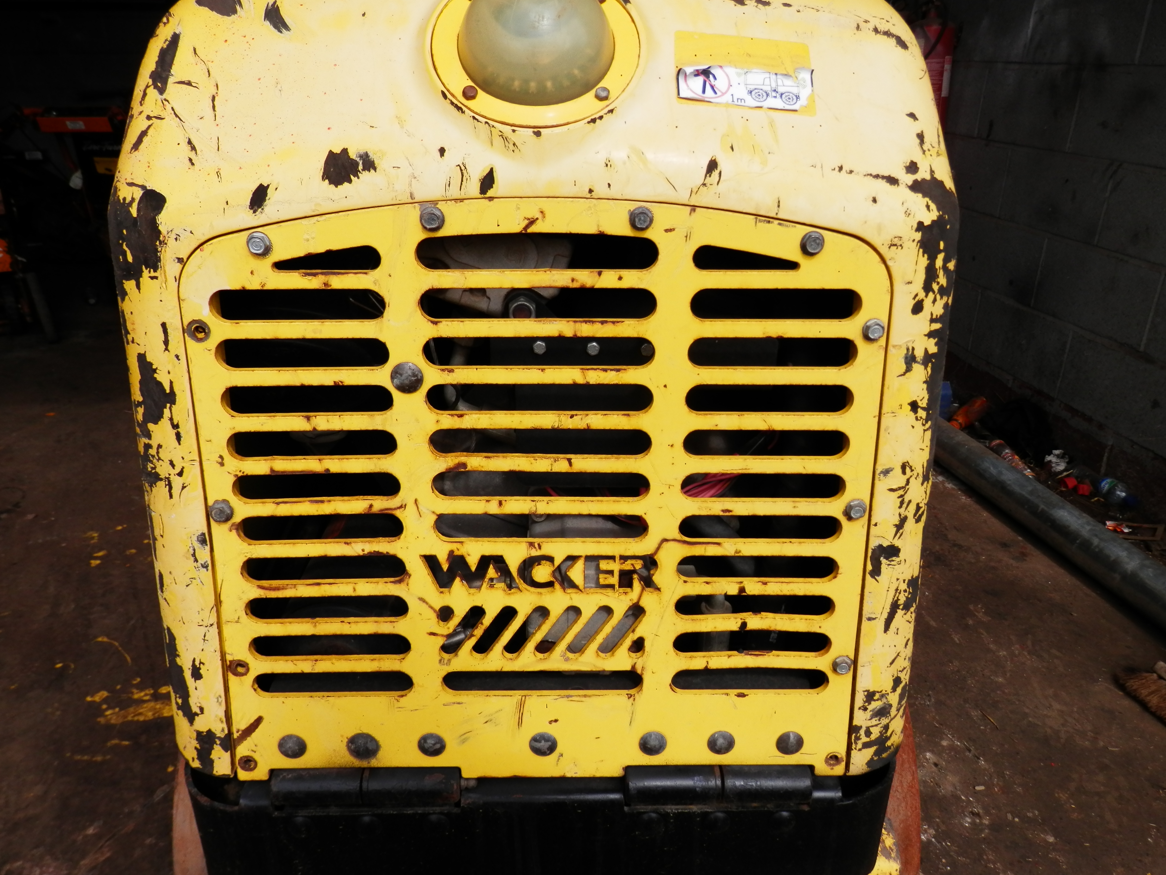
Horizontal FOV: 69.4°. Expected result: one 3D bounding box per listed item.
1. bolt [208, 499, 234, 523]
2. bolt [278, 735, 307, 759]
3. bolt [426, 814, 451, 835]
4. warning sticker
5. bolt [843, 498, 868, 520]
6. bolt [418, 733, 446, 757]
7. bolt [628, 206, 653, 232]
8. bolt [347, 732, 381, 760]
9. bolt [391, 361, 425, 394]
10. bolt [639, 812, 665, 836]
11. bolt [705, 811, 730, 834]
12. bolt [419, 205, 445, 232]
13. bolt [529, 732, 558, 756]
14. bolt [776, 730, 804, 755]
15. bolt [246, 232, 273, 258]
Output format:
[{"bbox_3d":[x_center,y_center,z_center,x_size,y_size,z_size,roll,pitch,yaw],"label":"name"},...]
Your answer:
[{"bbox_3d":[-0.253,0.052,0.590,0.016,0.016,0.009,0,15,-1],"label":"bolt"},{"bbox_3d":[-0.211,0.225,0.614,0.021,0.021,0.006,0,18,-1],"label":"bolt"},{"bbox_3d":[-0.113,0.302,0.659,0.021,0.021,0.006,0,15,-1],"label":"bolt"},{"bbox_3d":[0.099,-0.214,0.515,0.085,0.029,0.002,2,-16,-7],"label":"warning sticker"},{"bbox_3d":[0.181,0.048,0.561,0.015,0.015,0.007,0,18,-1],"label":"bolt"},{"bbox_3d":[-0.110,0.225,0.615,0.021,0.021,0.006,0,18,-1],"label":"bolt"},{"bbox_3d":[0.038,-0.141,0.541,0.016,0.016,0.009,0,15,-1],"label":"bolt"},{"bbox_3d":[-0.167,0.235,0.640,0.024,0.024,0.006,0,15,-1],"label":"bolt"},{"bbox_3d":[-0.111,-0.038,0.530,0.021,0.021,0.006,0,18,-1],"label":"bolt"},{"bbox_3d":[0.052,0.293,0.640,0.021,0.021,0.006,0,18,-1],"label":"bolt"},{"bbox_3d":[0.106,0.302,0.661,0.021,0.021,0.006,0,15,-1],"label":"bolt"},{"bbox_3d":[-0.090,-0.130,0.500,0.015,0.015,0.007,0,18,-1],"label":"bolt"},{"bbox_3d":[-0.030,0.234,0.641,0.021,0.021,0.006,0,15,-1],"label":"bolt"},{"bbox_3d":[0.152,0.224,0.619,0.021,0.021,0.006,0,18,-1],"label":"bolt"},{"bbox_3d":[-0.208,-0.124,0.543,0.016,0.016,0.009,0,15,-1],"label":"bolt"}]

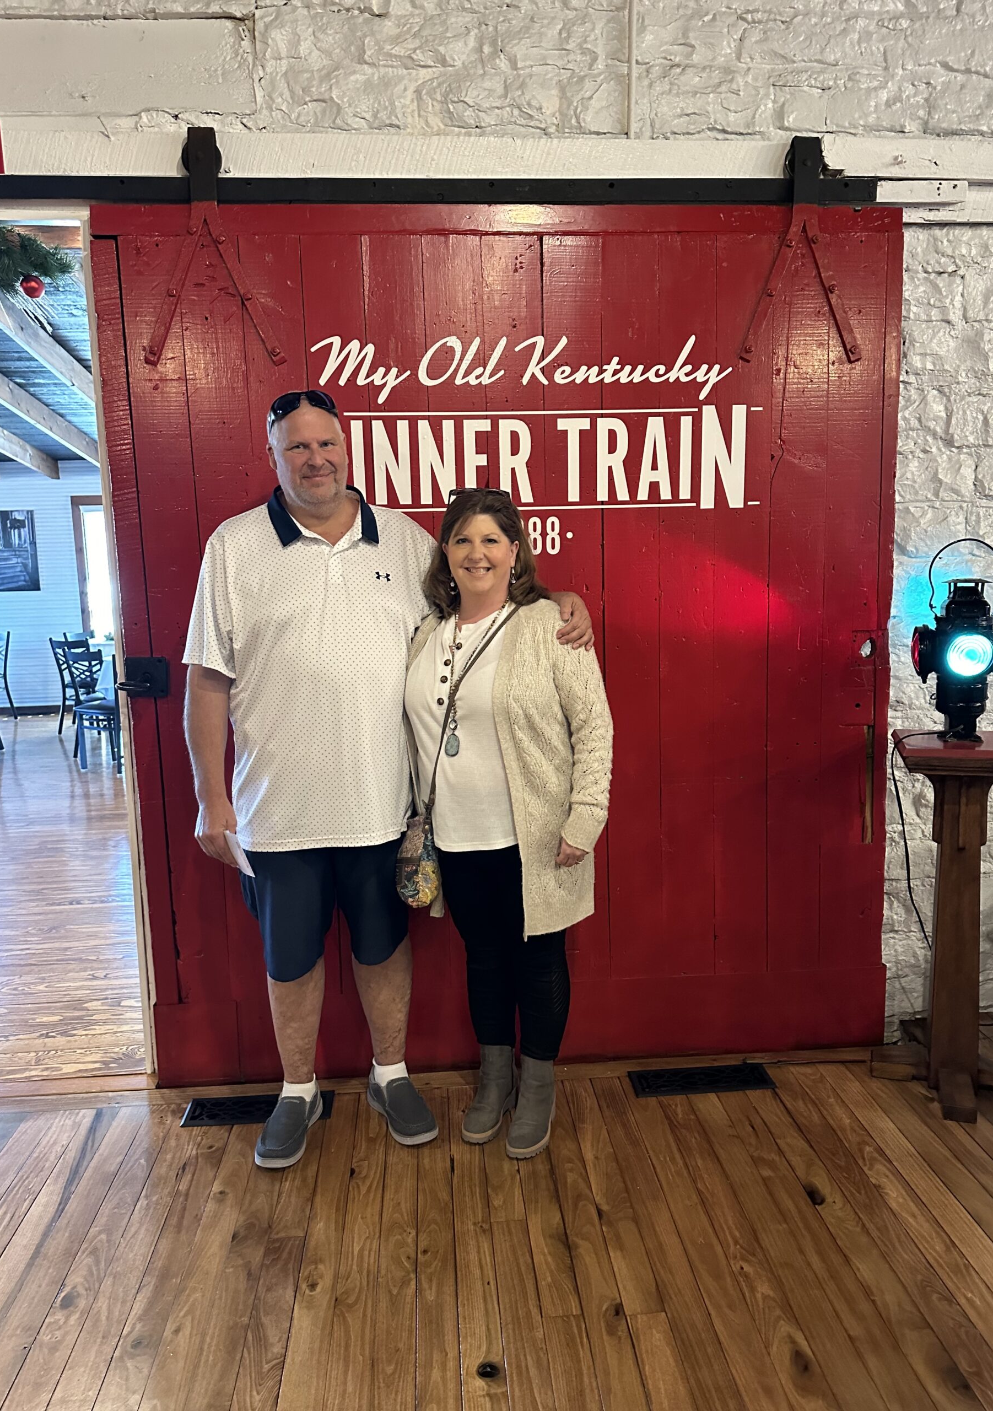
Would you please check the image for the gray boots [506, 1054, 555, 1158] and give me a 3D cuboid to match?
[{"bbox_3d":[0.099,0.989,2.516,0.100,0.215,0.260,0,9,10],"label":"gray boots"}]

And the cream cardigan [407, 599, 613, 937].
[{"bbox_3d":[0.034,0.141,2.431,0.480,0.830,0.320,0,9,12],"label":"cream cardigan"}]

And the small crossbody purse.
[{"bbox_3d":[-0.086,0.117,2.342,0.280,0.700,0.220,1,9,14],"label":"small crossbody purse"}]

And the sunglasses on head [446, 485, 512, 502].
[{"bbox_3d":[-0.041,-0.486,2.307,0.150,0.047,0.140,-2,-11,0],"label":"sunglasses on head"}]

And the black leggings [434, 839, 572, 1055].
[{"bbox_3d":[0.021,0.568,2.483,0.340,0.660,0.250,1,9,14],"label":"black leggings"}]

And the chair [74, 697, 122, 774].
[{"bbox_3d":[-2.831,0.032,7.259,0.480,0.860,0.420,2,9,22],"label":"chair"}]

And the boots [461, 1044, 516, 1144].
[{"bbox_3d":[-0.007,0.986,2.558,0.100,0.215,0.250,1,9,19],"label":"boots"}]

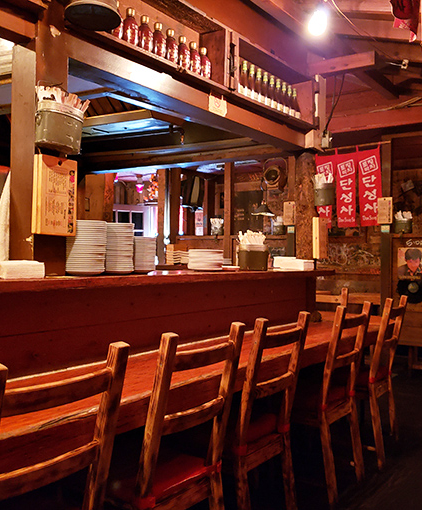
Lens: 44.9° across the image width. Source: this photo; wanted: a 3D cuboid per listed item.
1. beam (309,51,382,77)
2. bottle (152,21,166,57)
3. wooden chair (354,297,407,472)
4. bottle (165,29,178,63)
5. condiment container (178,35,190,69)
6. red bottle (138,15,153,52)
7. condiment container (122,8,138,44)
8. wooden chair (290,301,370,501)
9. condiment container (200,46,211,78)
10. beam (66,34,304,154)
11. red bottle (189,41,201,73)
[{"bbox_3d":[0.866,-1.228,3.316,0.460,0.110,0.100,1,0,38],"label":"beam"},{"bbox_3d":[-0.242,-0.994,2.365,0.065,0.164,0.065,1,0,0],"label":"bottle"},{"bbox_3d":[0.895,0.714,3.092,0.480,0.940,0.390,0,0,37],"label":"wooden chair"},{"bbox_3d":[-0.208,-1.102,2.709,0.078,0.186,0.078,1,0,0],"label":"bottle"},{"bbox_3d":[-0.129,-0.935,2.394,0.065,0.183,0.065,1,0,0],"label":"condiment container"},{"bbox_3d":[-0.292,-0.993,2.299,0.065,0.164,0.065,1,0,0],"label":"red bottle"},{"bbox_3d":[-0.333,-0.939,2.130,0.065,0.183,0.065,1,0,0],"label":"condiment container"},{"bbox_3d":[0.556,0.728,2.699,0.440,0.950,0.385,0,0,37],"label":"wooden chair"},{"bbox_3d":[-0.036,-1.098,2.936,0.078,0.186,0.078,1,0,0],"label":"condiment container"},{"bbox_3d":[-0.002,-0.779,2.743,0.150,0.105,1.930,1,0,38],"label":"beam"},{"bbox_3d":[-0.078,-0.993,2.580,0.065,0.164,0.065,1,0,0],"label":"red bottle"}]

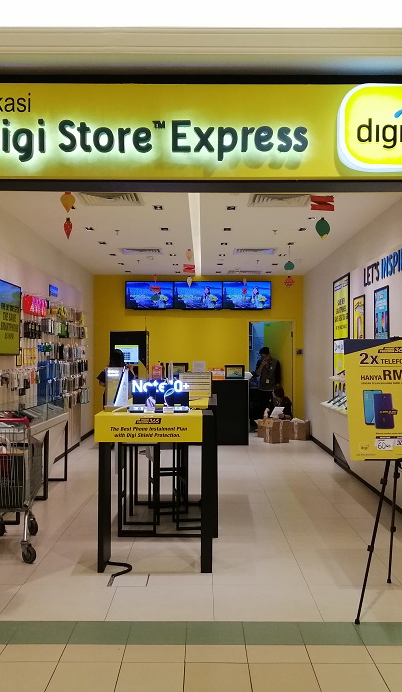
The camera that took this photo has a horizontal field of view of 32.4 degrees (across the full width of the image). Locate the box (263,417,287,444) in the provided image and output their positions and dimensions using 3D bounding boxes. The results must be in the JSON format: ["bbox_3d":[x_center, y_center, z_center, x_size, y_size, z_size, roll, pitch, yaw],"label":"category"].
[{"bbox_3d":[1.255,1.400,11.420,0.320,0.380,0.280,0,-1,-24],"label":"box"}]

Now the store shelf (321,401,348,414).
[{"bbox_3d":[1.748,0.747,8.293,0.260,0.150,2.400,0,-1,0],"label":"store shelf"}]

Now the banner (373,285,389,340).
[{"bbox_3d":[1.800,-0.147,6.890,0.030,0.850,0.600,0,-1,1],"label":"banner"}]

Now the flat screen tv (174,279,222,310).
[{"bbox_3d":[-0.048,-0.924,12.800,0.900,0.525,0.070,0,-1,0],"label":"flat screen tv"}]

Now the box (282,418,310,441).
[{"bbox_3d":[1.656,1.431,11.847,0.360,0.320,0.340,0,-1,20],"label":"box"}]

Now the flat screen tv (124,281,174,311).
[{"bbox_3d":[-0.948,-0.924,12.800,0.900,0.525,0.070,0,-1,0],"label":"flat screen tv"}]

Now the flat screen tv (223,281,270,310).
[{"bbox_3d":[0.856,-0.924,12.800,0.900,0.525,0.070,0,-1,0],"label":"flat screen tv"}]

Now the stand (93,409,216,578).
[{"bbox_3d":[-0.316,0.991,4.811,0.790,1.050,0.400,0,-1,0],"label":"stand"}]

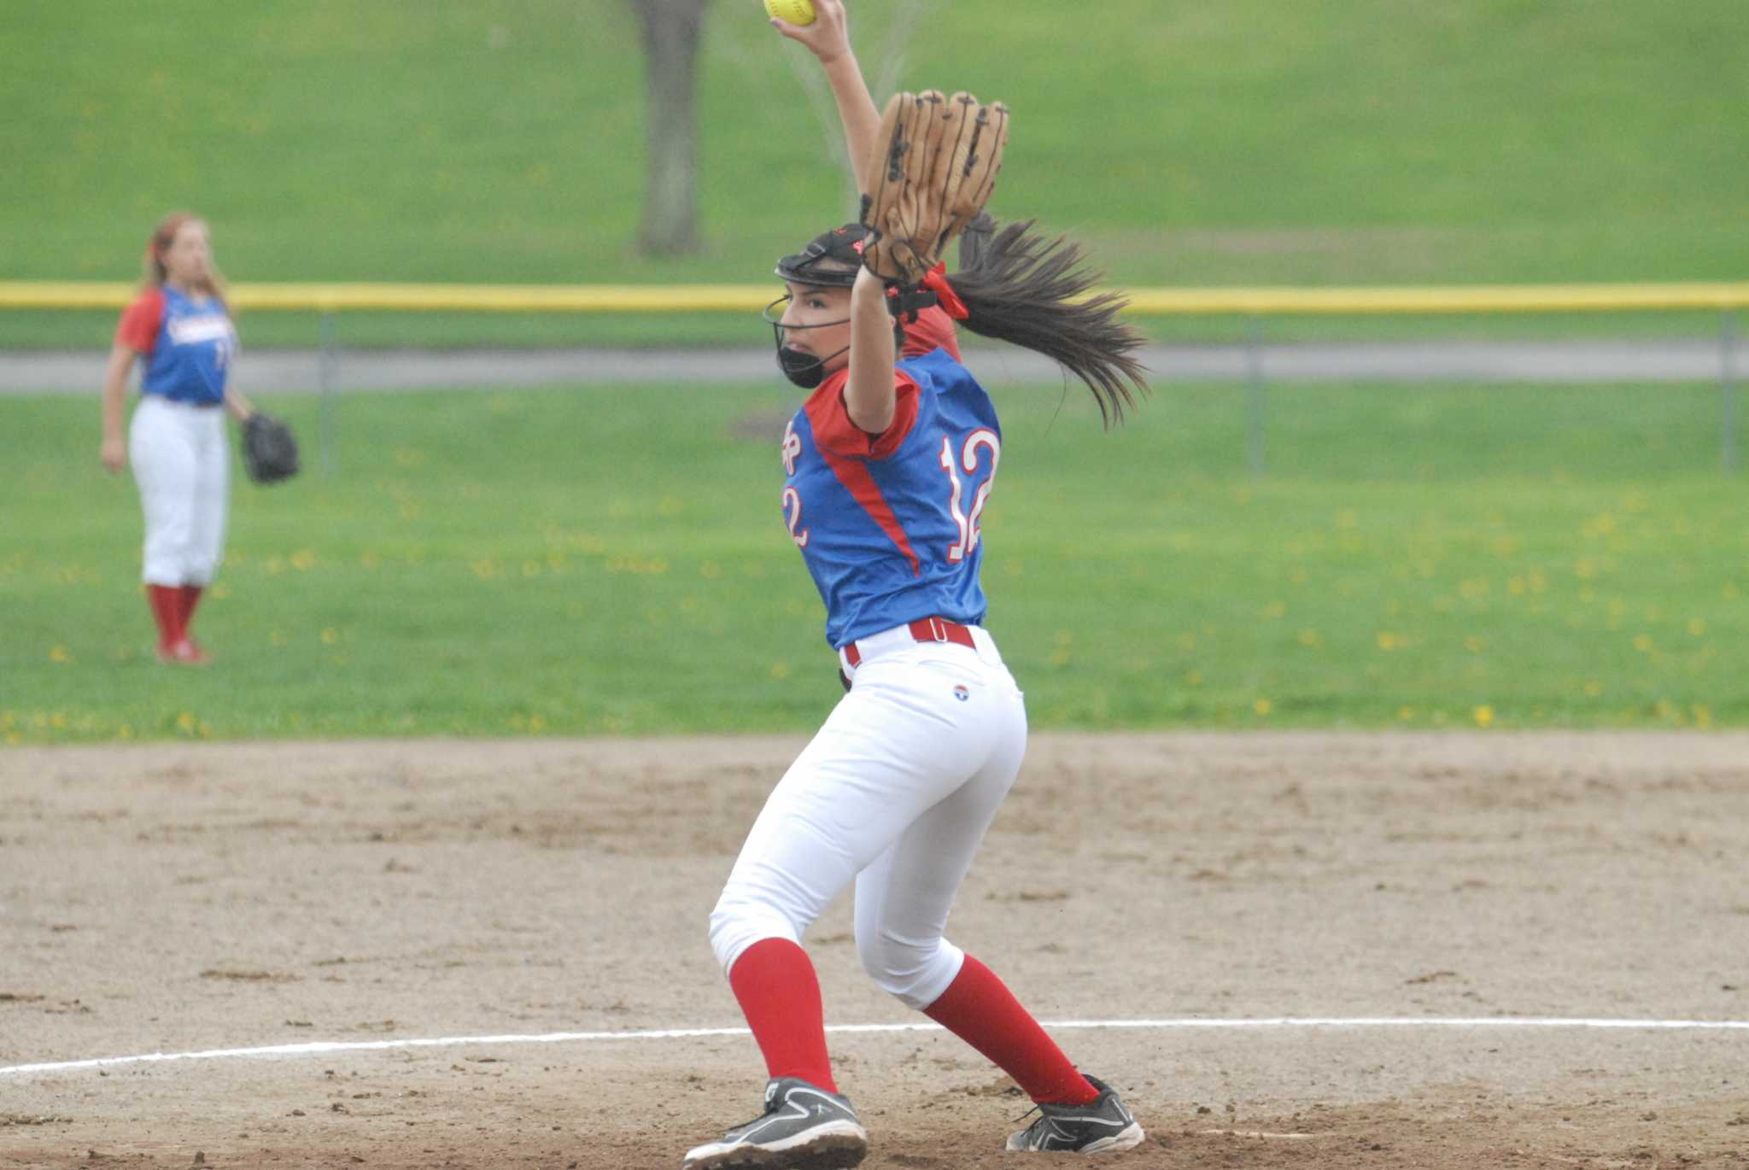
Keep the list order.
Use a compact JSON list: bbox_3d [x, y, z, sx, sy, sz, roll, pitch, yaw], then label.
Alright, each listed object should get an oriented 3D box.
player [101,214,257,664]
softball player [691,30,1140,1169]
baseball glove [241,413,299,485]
[{"bbox_3d":[-2.554,-0.535,38.800,0.580,1.650,0.400,-2,2,-44],"label":"player"},{"bbox_3d":[0.069,-0.010,17.400,0.720,1.930,0.600,0,2,18],"label":"softball player"},{"bbox_3d":[-2.220,-0.500,38.800,0.210,0.280,0.140,-19,-3,32],"label":"baseball glove"}]

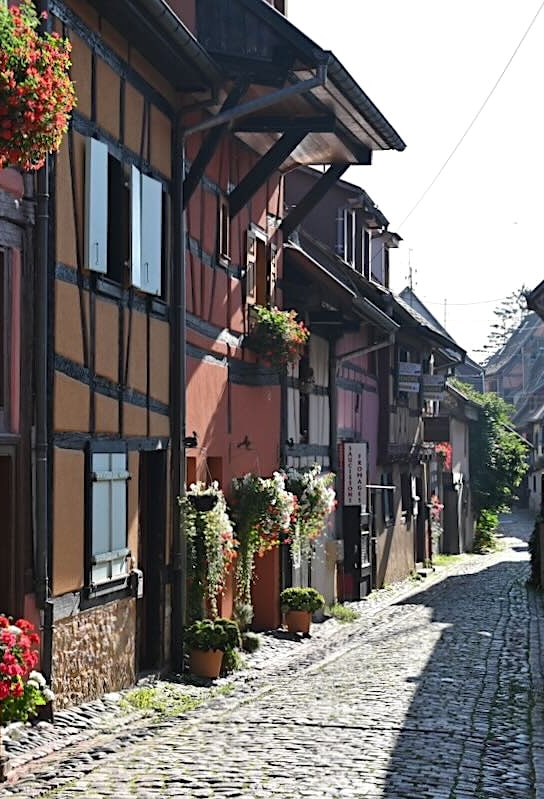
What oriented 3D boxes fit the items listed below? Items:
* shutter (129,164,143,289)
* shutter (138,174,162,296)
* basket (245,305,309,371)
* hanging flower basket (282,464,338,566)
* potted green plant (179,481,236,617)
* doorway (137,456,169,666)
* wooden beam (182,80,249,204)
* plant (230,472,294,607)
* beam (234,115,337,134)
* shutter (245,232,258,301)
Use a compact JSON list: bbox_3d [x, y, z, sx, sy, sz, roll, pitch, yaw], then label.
[{"bbox_3d":[-1.231,-1.564,14.200,0.040,1.060,0.470,0,-2,5],"label":"shutter"},{"bbox_3d":[-1.119,-1.543,14.600,0.040,1.060,0.490,0,-2,15],"label":"shutter"},{"bbox_3d":[0.066,-0.740,18.700,0.650,0.800,0.900,0,-2,10],"label":"basket"},{"bbox_3d":[0.465,1.450,19.400,0.650,1.280,0.680,0,-1,0],"label":"hanging flower basket"},{"bbox_3d":[-0.641,1.524,15.800,0.500,1.400,0.550,0,-2,11],"label":"potted green plant"},{"bbox_3d":[-1.076,1.459,14.100,0.150,1.970,0.950,0,-2,10],"label":"doorway"},{"bbox_3d":[-0.553,-2.470,15.050,0.140,1.300,0.130,31,7,9],"label":"wooden beam"},{"bbox_3d":[-0.107,1.562,17.600,0.680,1.450,0.700,0,-2,10],"label":"plant"},{"bbox_3d":[0.129,-3.091,17.600,1.150,0.190,0.190,0,-2,10],"label":"beam"},{"bbox_3d":[-0.242,-1.571,18.500,0.060,0.830,0.500,0,-2,10],"label":"shutter"}]

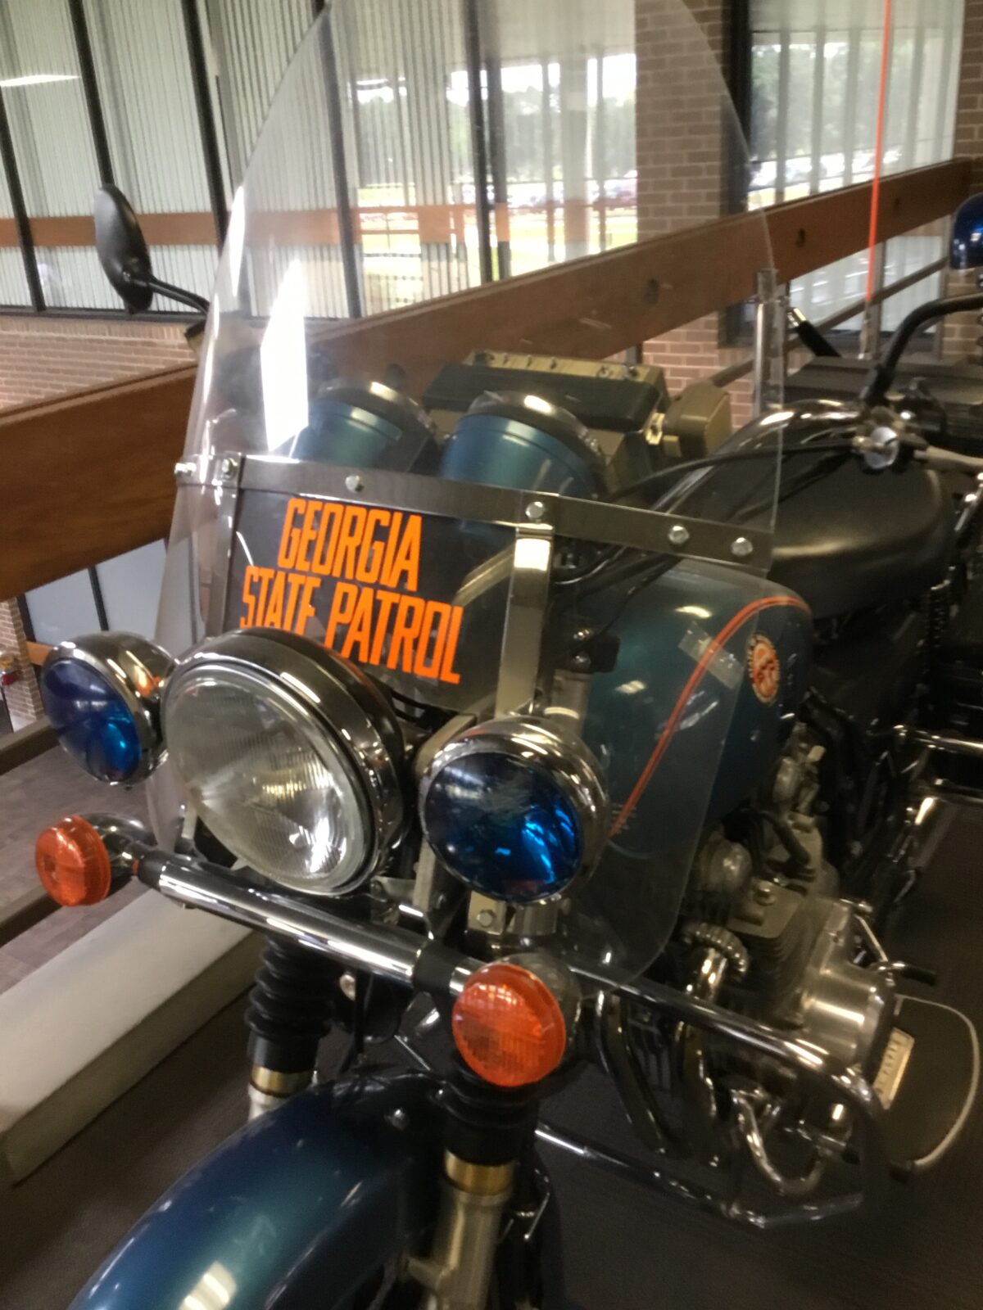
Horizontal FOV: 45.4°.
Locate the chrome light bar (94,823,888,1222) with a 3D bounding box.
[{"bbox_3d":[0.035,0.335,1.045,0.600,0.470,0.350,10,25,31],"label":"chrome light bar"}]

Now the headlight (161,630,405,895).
[{"bbox_3d":[-0.133,0.067,0.866,0.204,0.204,0.130,10,30,31],"label":"headlight"}]

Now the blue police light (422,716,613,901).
[{"bbox_3d":[0.022,0.093,0.770,0.124,0.124,0.098,8,26,28],"label":"blue police light"}]

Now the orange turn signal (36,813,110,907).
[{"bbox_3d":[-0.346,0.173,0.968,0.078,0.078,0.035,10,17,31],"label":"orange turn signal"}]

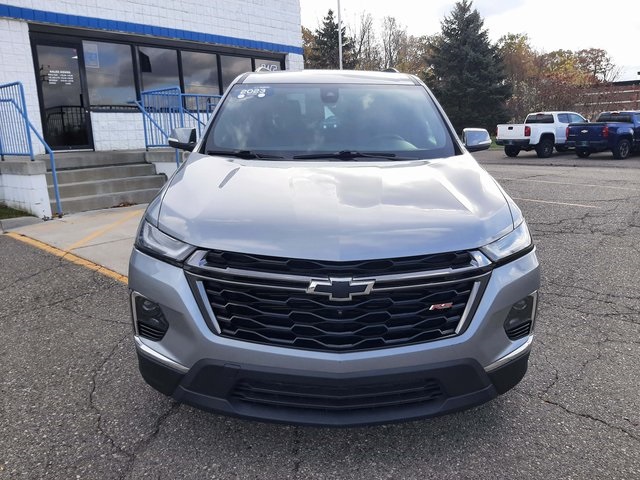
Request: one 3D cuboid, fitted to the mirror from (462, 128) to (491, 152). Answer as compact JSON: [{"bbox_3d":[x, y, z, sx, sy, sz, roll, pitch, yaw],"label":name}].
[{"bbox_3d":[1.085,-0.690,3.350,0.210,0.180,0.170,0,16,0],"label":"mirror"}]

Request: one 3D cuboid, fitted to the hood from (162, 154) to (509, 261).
[{"bbox_3d":[0.070,-0.221,2.423,1.660,0.240,1.380,0,22,0],"label":"hood"}]

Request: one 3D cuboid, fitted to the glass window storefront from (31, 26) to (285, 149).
[{"bbox_3d":[-3.333,-3.622,12.036,0.200,2.454,6.943,10,18,40],"label":"glass window storefront"}]

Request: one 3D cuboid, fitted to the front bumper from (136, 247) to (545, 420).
[{"bbox_3d":[0.070,0.380,2.086,1.960,0.720,0.580,0,16,0],"label":"front bumper"}]

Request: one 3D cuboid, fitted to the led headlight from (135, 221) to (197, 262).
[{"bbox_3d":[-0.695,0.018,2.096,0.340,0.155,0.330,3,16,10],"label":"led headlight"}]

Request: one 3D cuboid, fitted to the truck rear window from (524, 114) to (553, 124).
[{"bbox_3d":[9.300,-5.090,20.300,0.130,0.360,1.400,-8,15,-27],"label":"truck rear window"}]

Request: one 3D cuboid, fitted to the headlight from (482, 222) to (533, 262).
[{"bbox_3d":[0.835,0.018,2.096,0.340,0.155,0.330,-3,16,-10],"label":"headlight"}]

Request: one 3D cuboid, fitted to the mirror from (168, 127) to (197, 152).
[{"bbox_3d":[-0.940,-0.690,3.350,0.210,0.180,0.170,0,16,0],"label":"mirror"}]

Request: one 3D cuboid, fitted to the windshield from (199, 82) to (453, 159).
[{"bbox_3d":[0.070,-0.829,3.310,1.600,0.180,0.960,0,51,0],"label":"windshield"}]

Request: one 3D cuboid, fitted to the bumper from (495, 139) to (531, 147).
[{"bbox_3d":[7.935,-4.066,19.803,0.320,0.300,1.850,-8,15,-28],"label":"bumper"}]

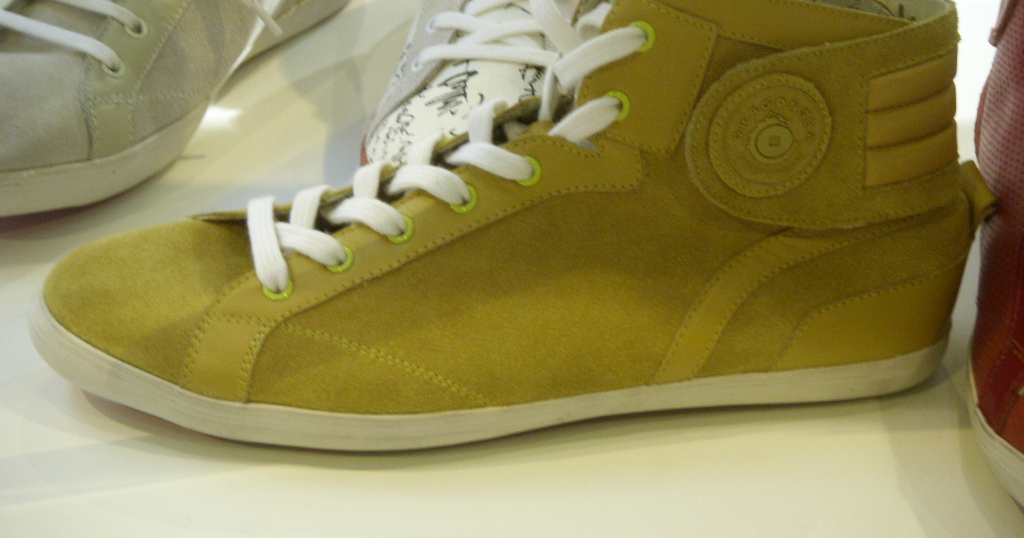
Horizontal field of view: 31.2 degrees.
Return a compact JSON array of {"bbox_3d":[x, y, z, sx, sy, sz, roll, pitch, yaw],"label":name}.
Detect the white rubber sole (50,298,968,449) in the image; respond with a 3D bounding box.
[{"bbox_3d":[-0.004,0.019,0.584,0.297,0.030,0.102,-3,25,-7],"label":"white rubber sole"}]

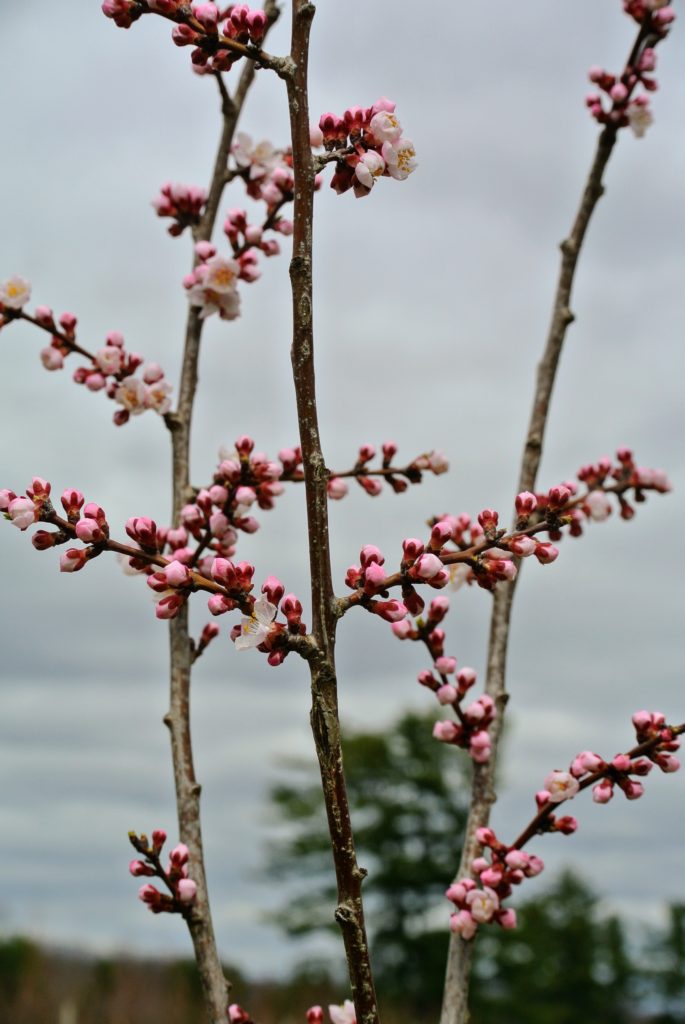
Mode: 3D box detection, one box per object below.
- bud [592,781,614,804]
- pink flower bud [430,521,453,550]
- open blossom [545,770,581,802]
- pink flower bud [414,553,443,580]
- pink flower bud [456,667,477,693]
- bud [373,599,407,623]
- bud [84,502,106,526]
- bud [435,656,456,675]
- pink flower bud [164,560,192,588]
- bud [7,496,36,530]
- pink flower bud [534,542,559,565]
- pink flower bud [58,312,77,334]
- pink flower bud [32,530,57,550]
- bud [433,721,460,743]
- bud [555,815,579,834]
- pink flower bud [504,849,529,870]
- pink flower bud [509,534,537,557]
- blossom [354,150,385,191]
[{"bbox_3d":[0.110,0.118,1.200,0.009,0.010,0.009,24,-27,0],"label":"bud"},{"bbox_3d":[0.042,0.010,1.200,0.009,0.012,0.009,21,6,0],"label":"pink flower bud"},{"bbox_3d":[0.110,0.137,1.420,0.017,0.015,0.013,0,-6,-3],"label":"open blossom"},{"bbox_3d":[0.034,0.022,1.130,0.010,0.010,0.011,17,-29,-35],"label":"pink flower bud"},{"bbox_3d":[0.056,0.076,1.290,0.009,0.011,0.009,13,15,0],"label":"pink flower bud"},{"bbox_3d":[0.020,0.041,1.190,0.014,0.009,0.009,25,0,15],"label":"bud"},{"bbox_3d":[-0.108,0.002,1.240,0.009,0.012,0.009,-28,6,0],"label":"bud"},{"bbox_3d":[0.051,0.077,1.420,0.009,0.009,0.011,0,9,-39],"label":"bud"},{"bbox_3d":[-0.065,0.025,1.120,0.010,0.010,0.011,-12,-36,18],"label":"pink flower bud"},{"bbox_3d":[-0.132,0.001,1.170,0.013,0.011,0.011,-30,0,-43],"label":"bud"},{"bbox_3d":[0.087,0.018,1.210,0.011,0.009,0.009,22,0,21],"label":"pink flower bud"},{"bbox_3d":[-0.129,-0.089,1.340,0.008,0.010,0.008,3,9,0],"label":"pink flower bud"},{"bbox_3d":[-0.130,0.012,1.240,0.011,0.009,0.009,-6,0,-21],"label":"pink flower bud"},{"bbox_3d":[0.052,0.110,1.430,0.013,0.011,0.011,6,0,-24],"label":"bud"},{"bbox_3d":[0.094,0.132,1.200,0.010,0.008,0.008,0,0,25],"label":"bud"},{"bbox_3d":[0.078,0.156,1.280,0.009,0.009,0.011,8,4,-39],"label":"pink flower bud"},{"bbox_3d":[0.082,0.015,1.300,0.013,0.010,0.010,6,0,18],"label":"pink flower bud"},{"bbox_3d":[0.012,-0.150,1.250,0.014,0.016,0.014,7,30,-36],"label":"blossom"}]

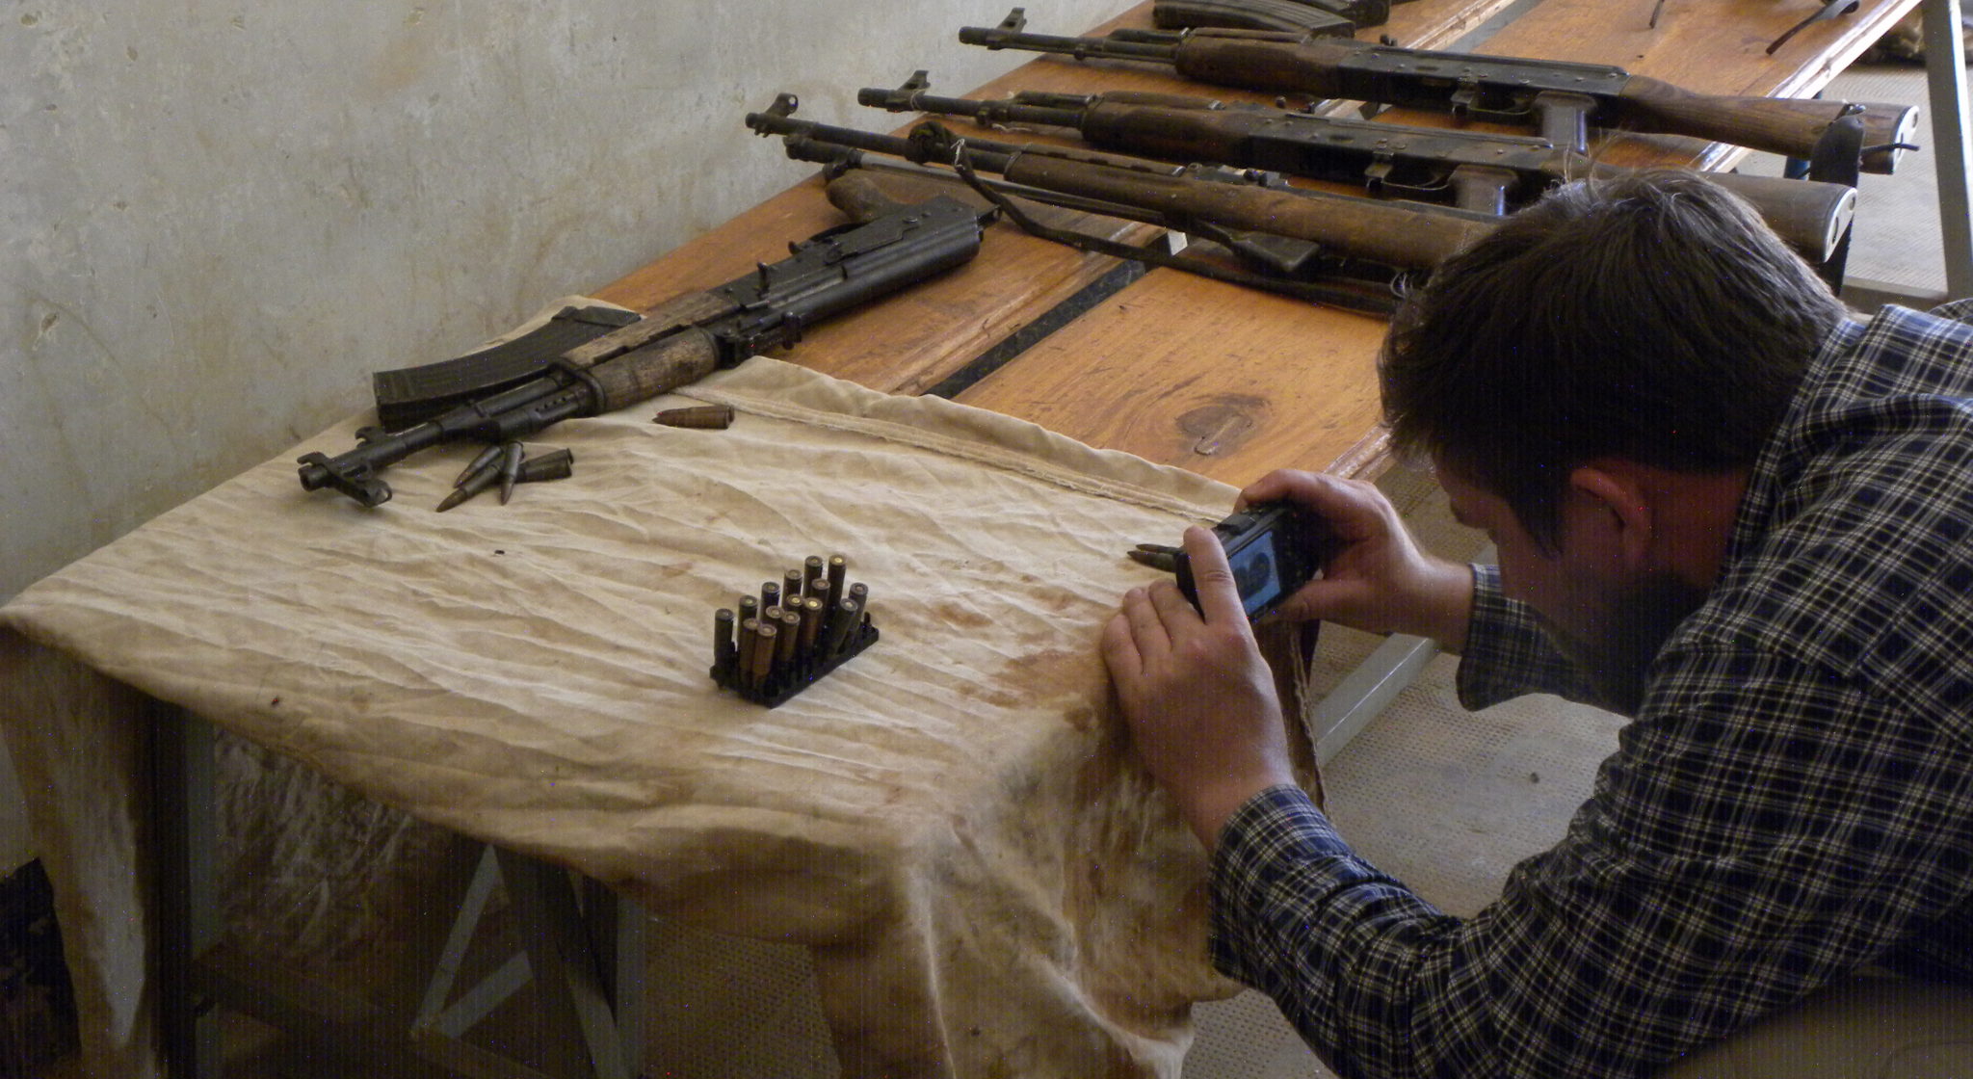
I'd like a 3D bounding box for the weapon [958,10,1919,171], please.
[{"bbox_3d":[0.375,-0.403,2.652,0.872,0.068,0.207,7,32,17],"label":"weapon"}]

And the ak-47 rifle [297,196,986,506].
[{"bbox_3d":[-0.257,-0.172,2.248,0.655,0.068,0.210,-24,39,-36],"label":"ak-47 rifle"}]

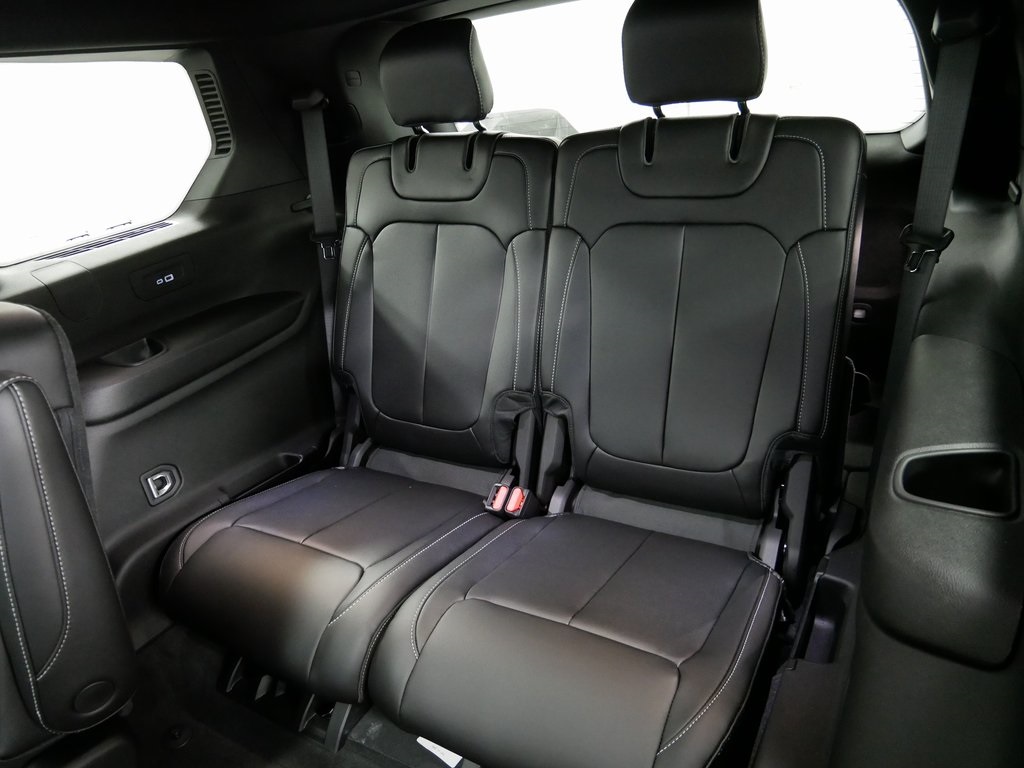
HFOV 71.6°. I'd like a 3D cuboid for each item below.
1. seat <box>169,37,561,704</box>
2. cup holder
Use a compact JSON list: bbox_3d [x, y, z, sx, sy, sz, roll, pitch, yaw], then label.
[{"bbox_3d":[-0.229,-0.126,1.183,0.455,0.887,0.767,8,25,30],"label":"seat"},{"bbox_3d":[0.392,0.112,0.637,0.090,0.065,0.088,8,25,30],"label":"cup holder"}]

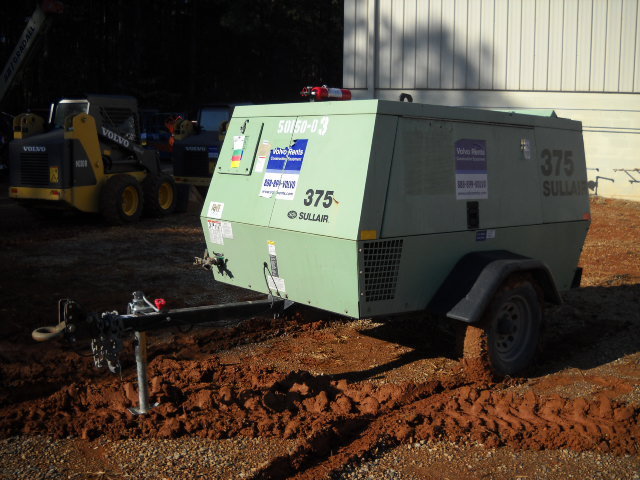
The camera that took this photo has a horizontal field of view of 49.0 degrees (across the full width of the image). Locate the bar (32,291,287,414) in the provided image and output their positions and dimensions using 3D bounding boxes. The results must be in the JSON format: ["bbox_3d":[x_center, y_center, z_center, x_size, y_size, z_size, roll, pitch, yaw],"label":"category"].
[{"bbox_3d":[-0.861,0.639,4.213,1.695,0.725,0.280,-5,9,-42],"label":"bar"}]

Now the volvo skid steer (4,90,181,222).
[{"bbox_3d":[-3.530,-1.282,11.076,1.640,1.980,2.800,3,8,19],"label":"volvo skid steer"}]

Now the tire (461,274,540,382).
[{"bbox_3d":[1.285,0.622,4.905,0.710,0.710,0.225,-5,9,-42],"label":"tire"}]

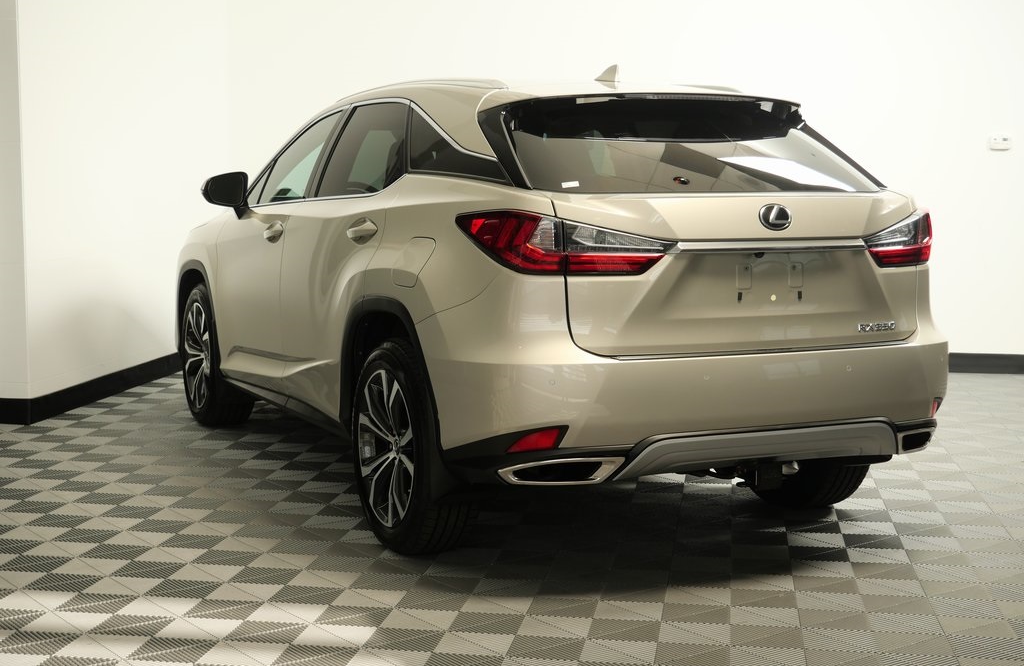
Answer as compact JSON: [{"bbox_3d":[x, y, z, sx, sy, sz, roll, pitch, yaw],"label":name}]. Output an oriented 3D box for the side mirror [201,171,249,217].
[{"bbox_3d":[-1.338,-0.635,6.285,0.215,0.215,0.180,-3,7,-26],"label":"side mirror"}]

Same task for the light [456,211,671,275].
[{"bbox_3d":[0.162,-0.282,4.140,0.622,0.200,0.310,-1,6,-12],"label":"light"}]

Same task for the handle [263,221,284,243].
[{"bbox_3d":[-1.022,-0.439,5.852,0.060,0.080,0.235,-3,7,-26],"label":"handle"}]

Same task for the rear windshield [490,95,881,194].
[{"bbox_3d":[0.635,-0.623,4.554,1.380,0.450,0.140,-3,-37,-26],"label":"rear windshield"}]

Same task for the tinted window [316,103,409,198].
[{"bbox_3d":[-0.544,-0.703,5.212,0.080,0.400,0.800,20,-3,-27],"label":"tinted window"}]

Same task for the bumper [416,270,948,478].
[{"bbox_3d":[0.686,0.100,4.521,1.870,0.650,0.760,-3,7,-26],"label":"bumper"}]

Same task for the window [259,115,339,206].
[{"bbox_3d":[-0.941,-0.767,5.995,0.080,0.420,0.750,20,-3,-27],"label":"window"}]

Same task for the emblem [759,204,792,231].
[{"bbox_3d":[0.817,-0.357,4.208,0.125,0.088,0.020,-3,-3,-26],"label":"emblem"}]

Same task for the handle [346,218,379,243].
[{"bbox_3d":[-0.528,-0.367,4.849,0.060,0.080,0.235,-3,7,-26],"label":"handle"}]

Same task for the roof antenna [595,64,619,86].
[{"bbox_3d":[0.356,-0.972,5.088,0.060,0.068,0.170,-3,7,-26],"label":"roof antenna"}]

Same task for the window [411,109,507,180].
[{"bbox_3d":[-0.191,-0.637,4.508,0.080,0.270,0.760,20,-4,-31],"label":"window"}]

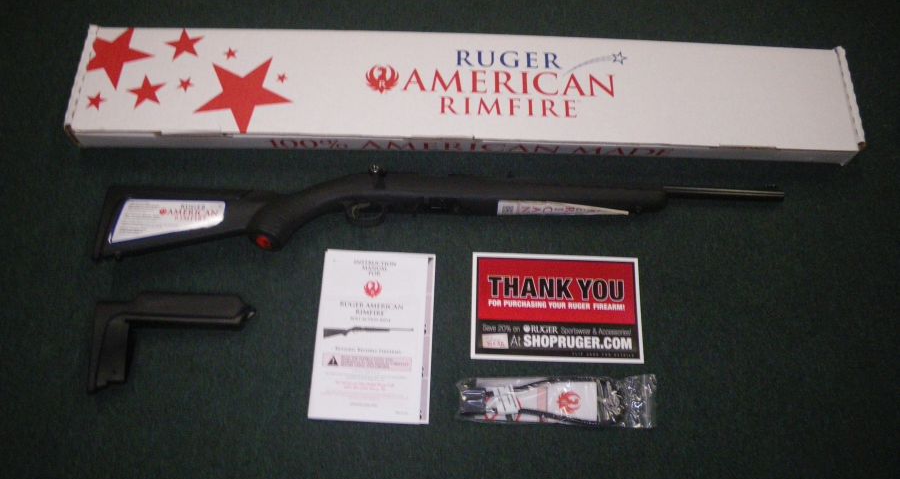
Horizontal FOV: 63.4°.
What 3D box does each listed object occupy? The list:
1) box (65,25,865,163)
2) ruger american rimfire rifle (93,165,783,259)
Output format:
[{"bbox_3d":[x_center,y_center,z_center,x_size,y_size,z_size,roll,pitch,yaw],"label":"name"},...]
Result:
[{"bbox_3d":[0.029,-0.200,0.999,1.068,0.059,0.156,1,69,-1],"label":"box"},{"bbox_3d":[-0.003,-0.028,0.929,0.904,0.066,0.144,3,69,-1],"label":"ruger american rimfire rifle"}]

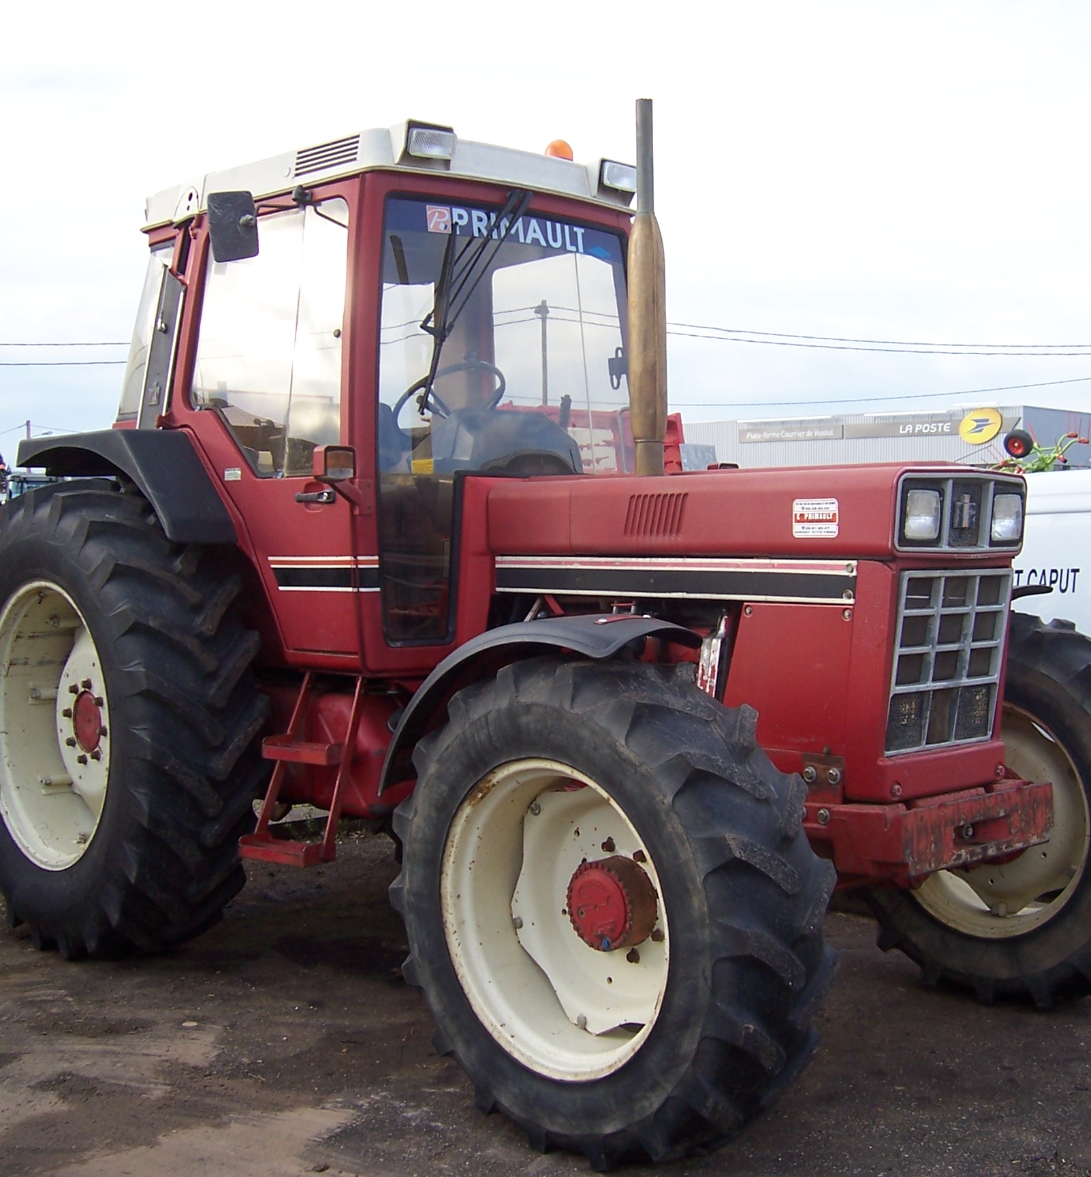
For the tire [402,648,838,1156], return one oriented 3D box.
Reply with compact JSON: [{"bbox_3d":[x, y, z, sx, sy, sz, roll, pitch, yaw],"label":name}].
[{"bbox_3d":[0.118,0.762,3.964,0.330,1.230,1.250,-2,3,-44],"label":"tire"}]

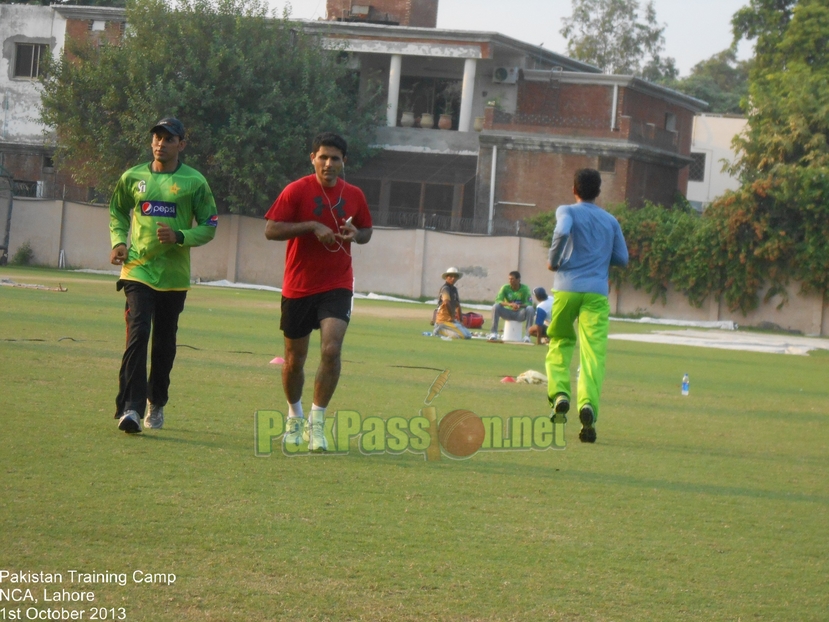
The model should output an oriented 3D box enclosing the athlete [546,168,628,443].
[{"bbox_3d":[1.144,-0.036,18.850,0.570,1.800,0.680,4,1,-7],"label":"athlete"}]

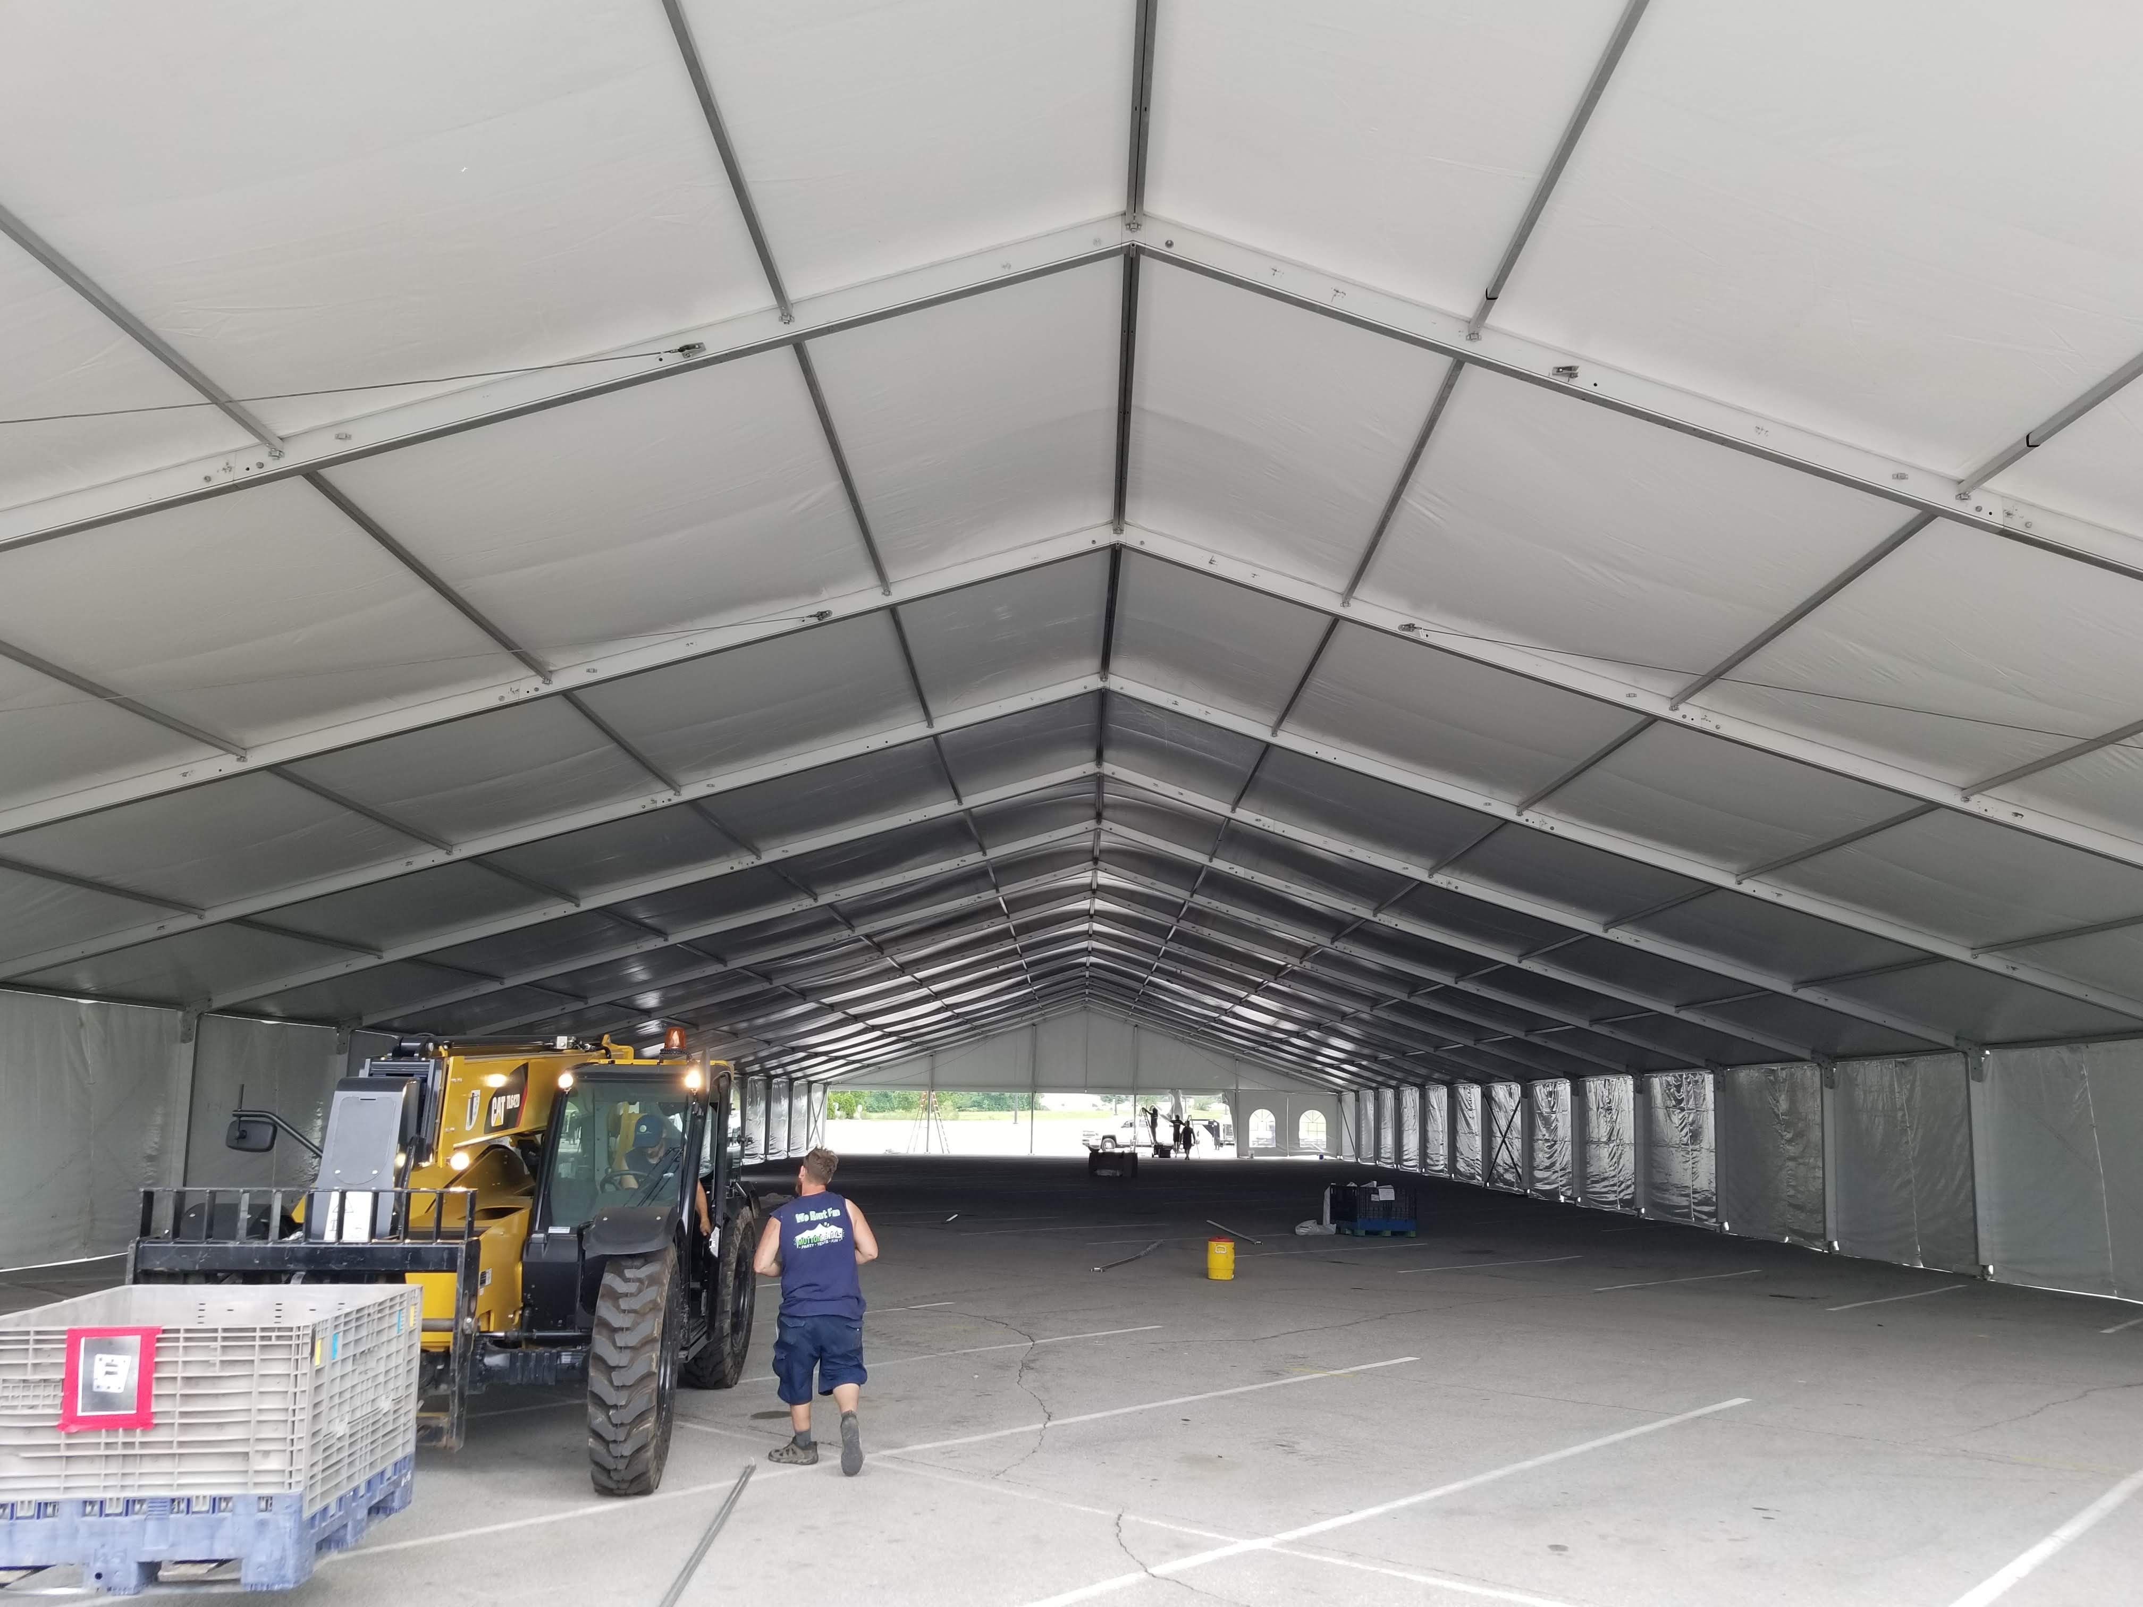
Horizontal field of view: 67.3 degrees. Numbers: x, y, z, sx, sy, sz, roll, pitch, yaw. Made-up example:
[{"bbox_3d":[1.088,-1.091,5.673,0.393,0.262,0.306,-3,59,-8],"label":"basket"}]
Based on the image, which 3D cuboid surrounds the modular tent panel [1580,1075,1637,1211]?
[{"bbox_3d":[13.455,8.438,40.229,0.080,3.250,4.800,1,-11,0],"label":"modular tent panel"}]

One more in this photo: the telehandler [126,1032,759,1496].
[{"bbox_3d":[-3.292,2.488,9.567,2.450,2.470,5.800,2,-11,-4],"label":"telehandler"}]

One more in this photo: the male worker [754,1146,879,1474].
[{"bbox_3d":[-1.412,2.798,9.043,0.640,1.720,0.500,2,-11,-6],"label":"male worker"}]

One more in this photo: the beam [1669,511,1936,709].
[{"bbox_3d":[5.388,-1.424,11.907,0.075,0.090,4.800,17,-10,4],"label":"beam"}]

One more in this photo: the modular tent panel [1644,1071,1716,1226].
[{"bbox_3d":[13.426,7.497,35.515,0.080,3.280,4.800,1,-11,0],"label":"modular tent panel"}]

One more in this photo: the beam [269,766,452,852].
[{"bbox_3d":[-7.234,0.051,16.268,0.075,0.090,4.800,-15,-11,-3],"label":"beam"}]

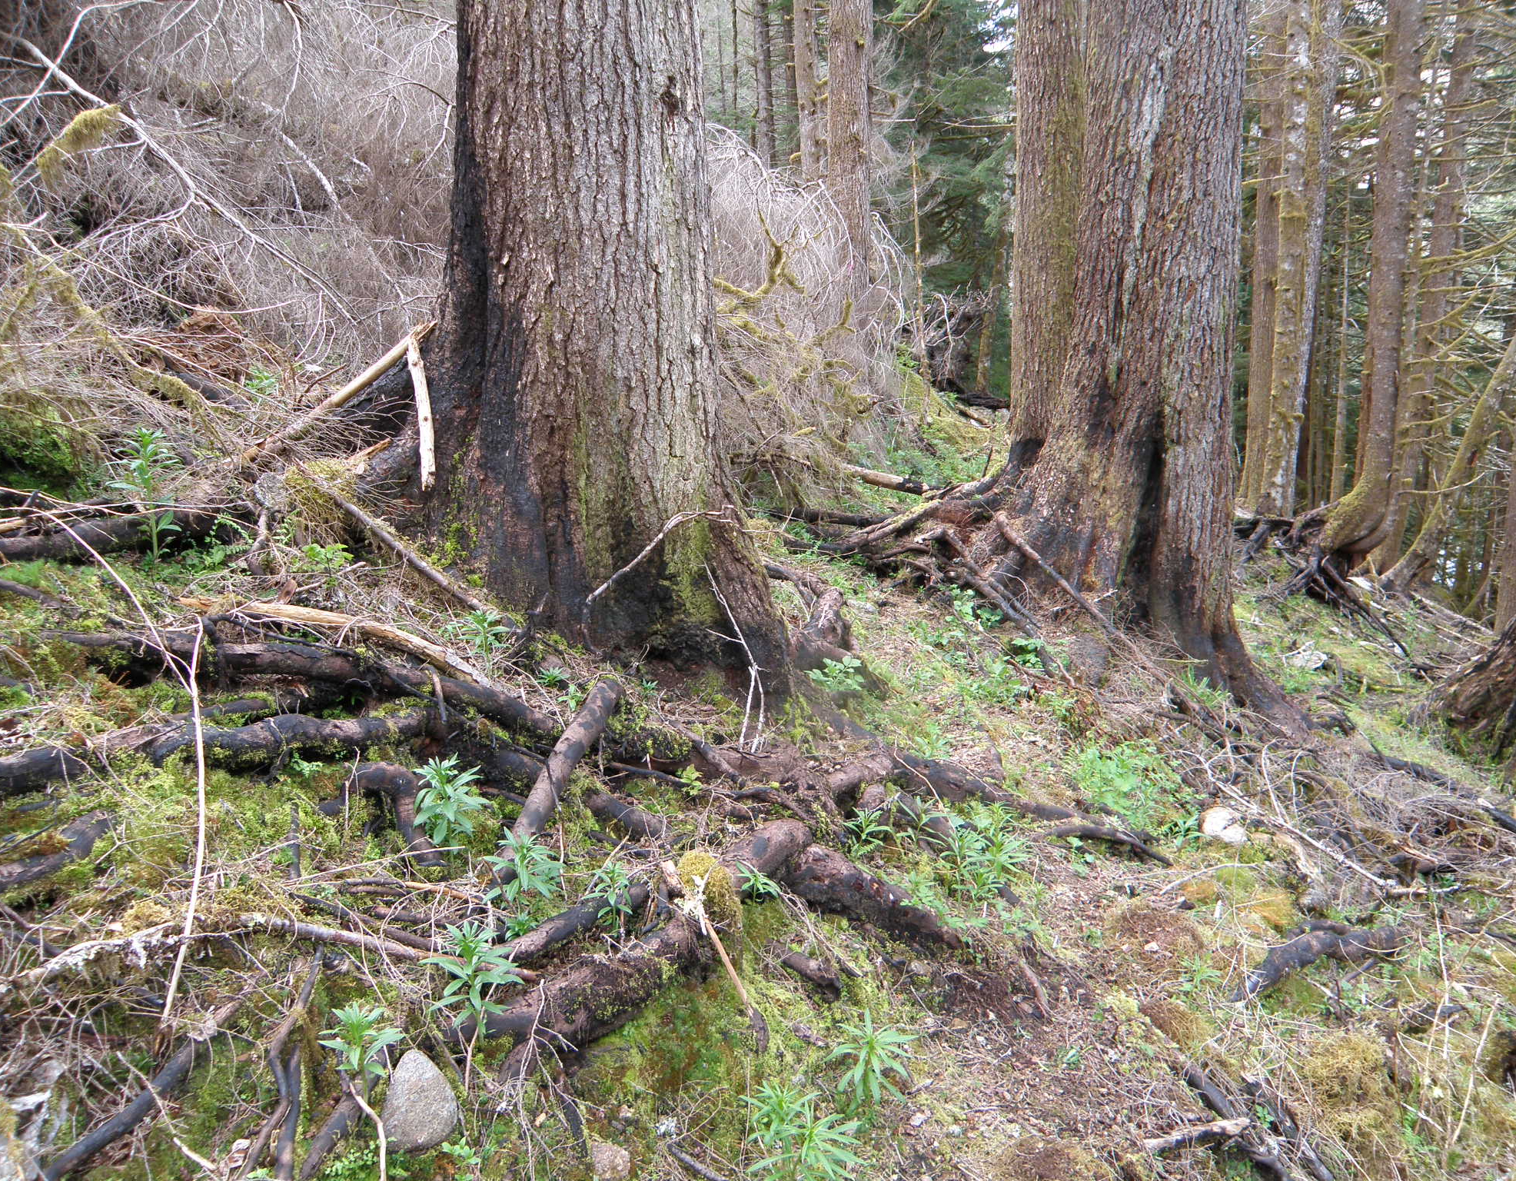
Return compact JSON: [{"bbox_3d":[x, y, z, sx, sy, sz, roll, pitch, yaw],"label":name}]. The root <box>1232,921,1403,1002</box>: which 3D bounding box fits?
[{"bbox_3d":[1.409,0.921,2.960,0.598,0.100,0.110,-4,12,-28],"label":"root"}]

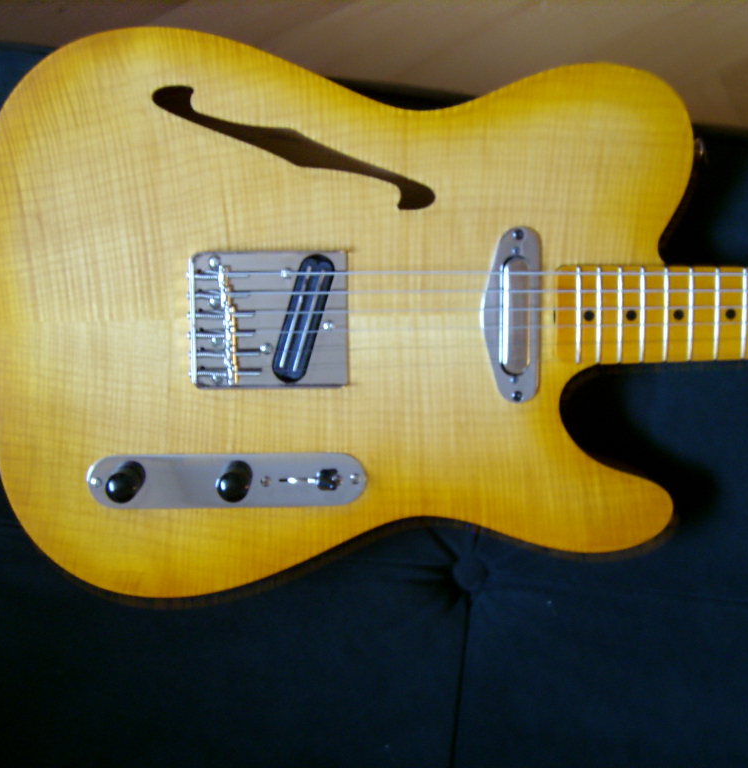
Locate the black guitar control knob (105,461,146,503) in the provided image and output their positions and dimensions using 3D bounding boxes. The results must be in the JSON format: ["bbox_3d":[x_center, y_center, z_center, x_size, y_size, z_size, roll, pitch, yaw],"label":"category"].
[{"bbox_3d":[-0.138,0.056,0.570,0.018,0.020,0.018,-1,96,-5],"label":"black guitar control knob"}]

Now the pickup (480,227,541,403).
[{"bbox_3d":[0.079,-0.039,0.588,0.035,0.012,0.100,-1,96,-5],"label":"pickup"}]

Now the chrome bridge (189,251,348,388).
[{"bbox_3d":[-0.058,-0.035,0.574,0.089,0.015,0.077,-1,96,-5],"label":"chrome bridge"}]

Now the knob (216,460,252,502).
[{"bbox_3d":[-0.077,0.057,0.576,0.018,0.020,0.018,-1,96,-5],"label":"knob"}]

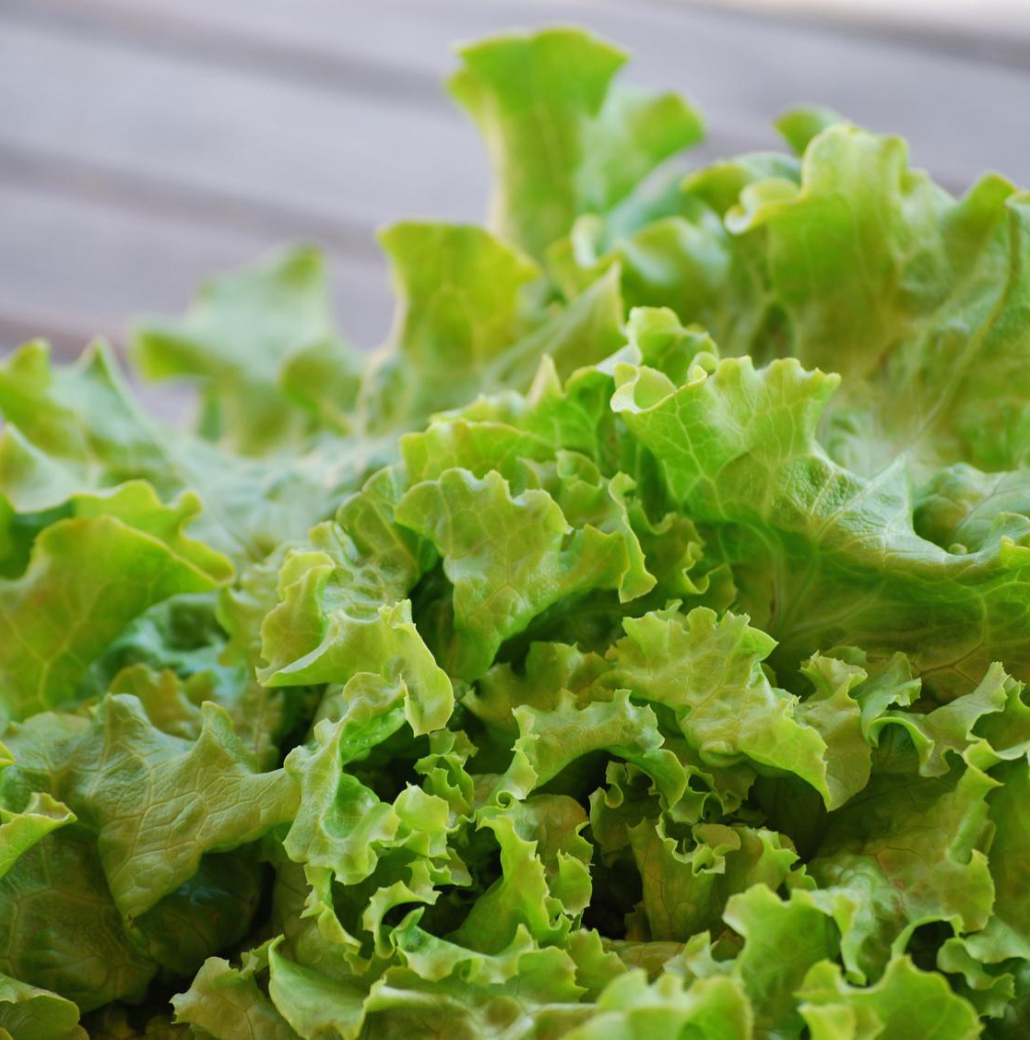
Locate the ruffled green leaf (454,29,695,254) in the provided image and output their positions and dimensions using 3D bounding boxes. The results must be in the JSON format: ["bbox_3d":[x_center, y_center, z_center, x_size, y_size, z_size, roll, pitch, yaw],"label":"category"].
[{"bbox_3d":[0.010,-0.058,1.060,0.040,0.038,0.026,0,18,0],"label":"ruffled green leaf"}]

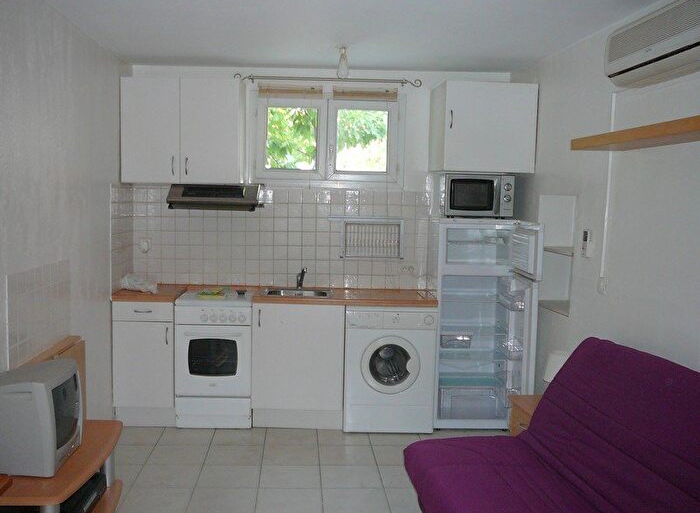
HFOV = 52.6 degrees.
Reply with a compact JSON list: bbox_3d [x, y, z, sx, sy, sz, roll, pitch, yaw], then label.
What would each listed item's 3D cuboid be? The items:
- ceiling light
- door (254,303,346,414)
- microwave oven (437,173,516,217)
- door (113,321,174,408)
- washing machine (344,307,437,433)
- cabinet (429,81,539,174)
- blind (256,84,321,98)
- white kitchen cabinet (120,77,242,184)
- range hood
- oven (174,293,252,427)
[{"bbox_3d":[-0.043,-1.211,4.436,0.071,0.188,0.070,1,4,-4],"label":"ceiling light"},{"bbox_3d":[-0.341,0.681,4.747,0.605,0.716,0.023,1,4,-4],"label":"door"},{"bbox_3d":[0.860,-0.418,4.902,0.461,0.283,0.350,1,6,-4],"label":"microwave oven"},{"bbox_3d":[-1.341,0.712,4.627,0.392,0.577,0.020,1,6,-4],"label":"door"},{"bbox_3d":[0.247,0.735,4.967,0.603,0.850,0.560,1,4,-4],"label":"washing machine"},{"bbox_3d":[0.905,-0.871,4.894,0.605,0.580,0.557,1,6,-4],"label":"cabinet"},{"bbox_3d":[-0.424,-1.188,5.109,0.459,0.095,0.050,1,4,-4],"label":"blind"},{"bbox_3d":[-1.150,-0.860,4.962,0.798,0.710,0.340,1,4,-4],"label":"white kitchen cabinet"},{"bbox_3d":[-0.906,-0.407,4.850,0.589,0.164,0.508,1,6,-4],"label":"range hood"},{"bbox_3d":[-0.921,0.703,4.943,0.501,0.858,0.540,1,4,-4],"label":"oven"}]

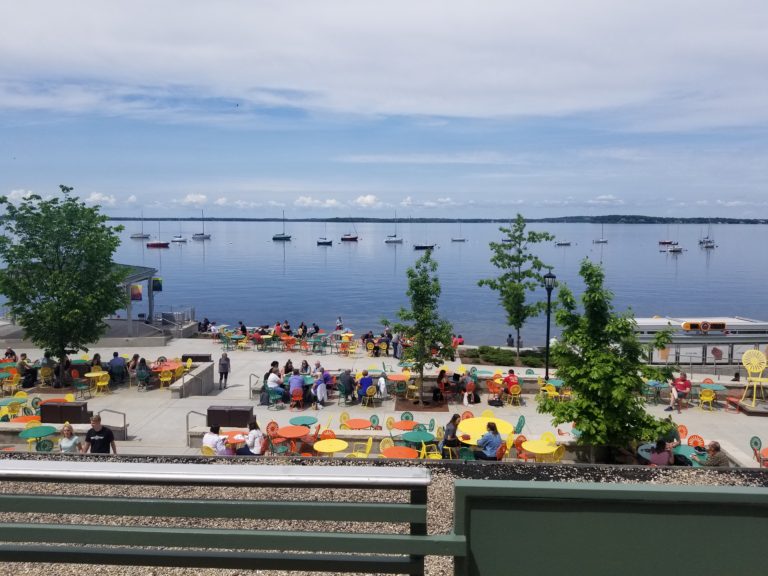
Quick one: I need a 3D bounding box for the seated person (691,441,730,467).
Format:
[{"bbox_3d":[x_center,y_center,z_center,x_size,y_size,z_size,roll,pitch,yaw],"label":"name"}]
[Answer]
[{"bbox_3d":[7.883,4.299,13.911,0.800,1.250,0.540,2,7,13],"label":"seated person"}]

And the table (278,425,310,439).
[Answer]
[{"bbox_3d":[-2.573,4.474,16.487,0.914,0.730,0.914,0,7,0],"label":"table"}]

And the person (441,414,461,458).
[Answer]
[{"bbox_3d":[1.847,4.240,16.044,0.660,1.300,0.460,-2,7,-17],"label":"person"}]

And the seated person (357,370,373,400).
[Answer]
[{"bbox_3d":[-0.808,3.978,23.650,0.520,1.270,0.800,-5,8,-37],"label":"seated person"}]

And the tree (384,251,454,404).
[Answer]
[{"bbox_3d":[1.306,1.538,21.215,2.500,5.700,2.400,0,7,0],"label":"tree"}]

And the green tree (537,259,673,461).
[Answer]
[{"bbox_3d":[5.737,2.134,15.040,3.400,5.760,3.400,0,7,0],"label":"green tree"}]

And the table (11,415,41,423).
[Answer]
[{"bbox_3d":[-12.082,4.850,19.533,0.914,0.730,0.914,0,7,0],"label":"table"}]

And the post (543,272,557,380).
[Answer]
[{"bbox_3d":[7.091,1.696,24.708,0.520,4.650,0.520,0,7,0],"label":"post"}]

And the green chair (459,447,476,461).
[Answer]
[{"bbox_3d":[2.233,4.563,15.271,0.540,0.860,0.600,2,7,17],"label":"green chair"}]

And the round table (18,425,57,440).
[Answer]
[{"bbox_3d":[-9.375,4.272,15.667,0.920,0.730,0.920,0,7,0],"label":"round table"}]

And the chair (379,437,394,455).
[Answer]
[{"bbox_3d":[0.216,4.355,14.749,0.540,0.870,0.600,-4,8,-30],"label":"chair"}]

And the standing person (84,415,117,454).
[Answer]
[{"bbox_3d":[-5.924,3.520,12.003,0.520,1.800,0.330,-1,7,-7],"label":"standing person"}]

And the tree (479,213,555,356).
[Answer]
[{"bbox_3d":[7.450,-0.018,32.409,4.100,8.150,4.000,0,7,0],"label":"tree"}]

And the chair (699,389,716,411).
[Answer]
[{"bbox_3d":[12.676,4.311,22.589,0.580,0.870,0.590,1,7,7],"label":"chair"}]

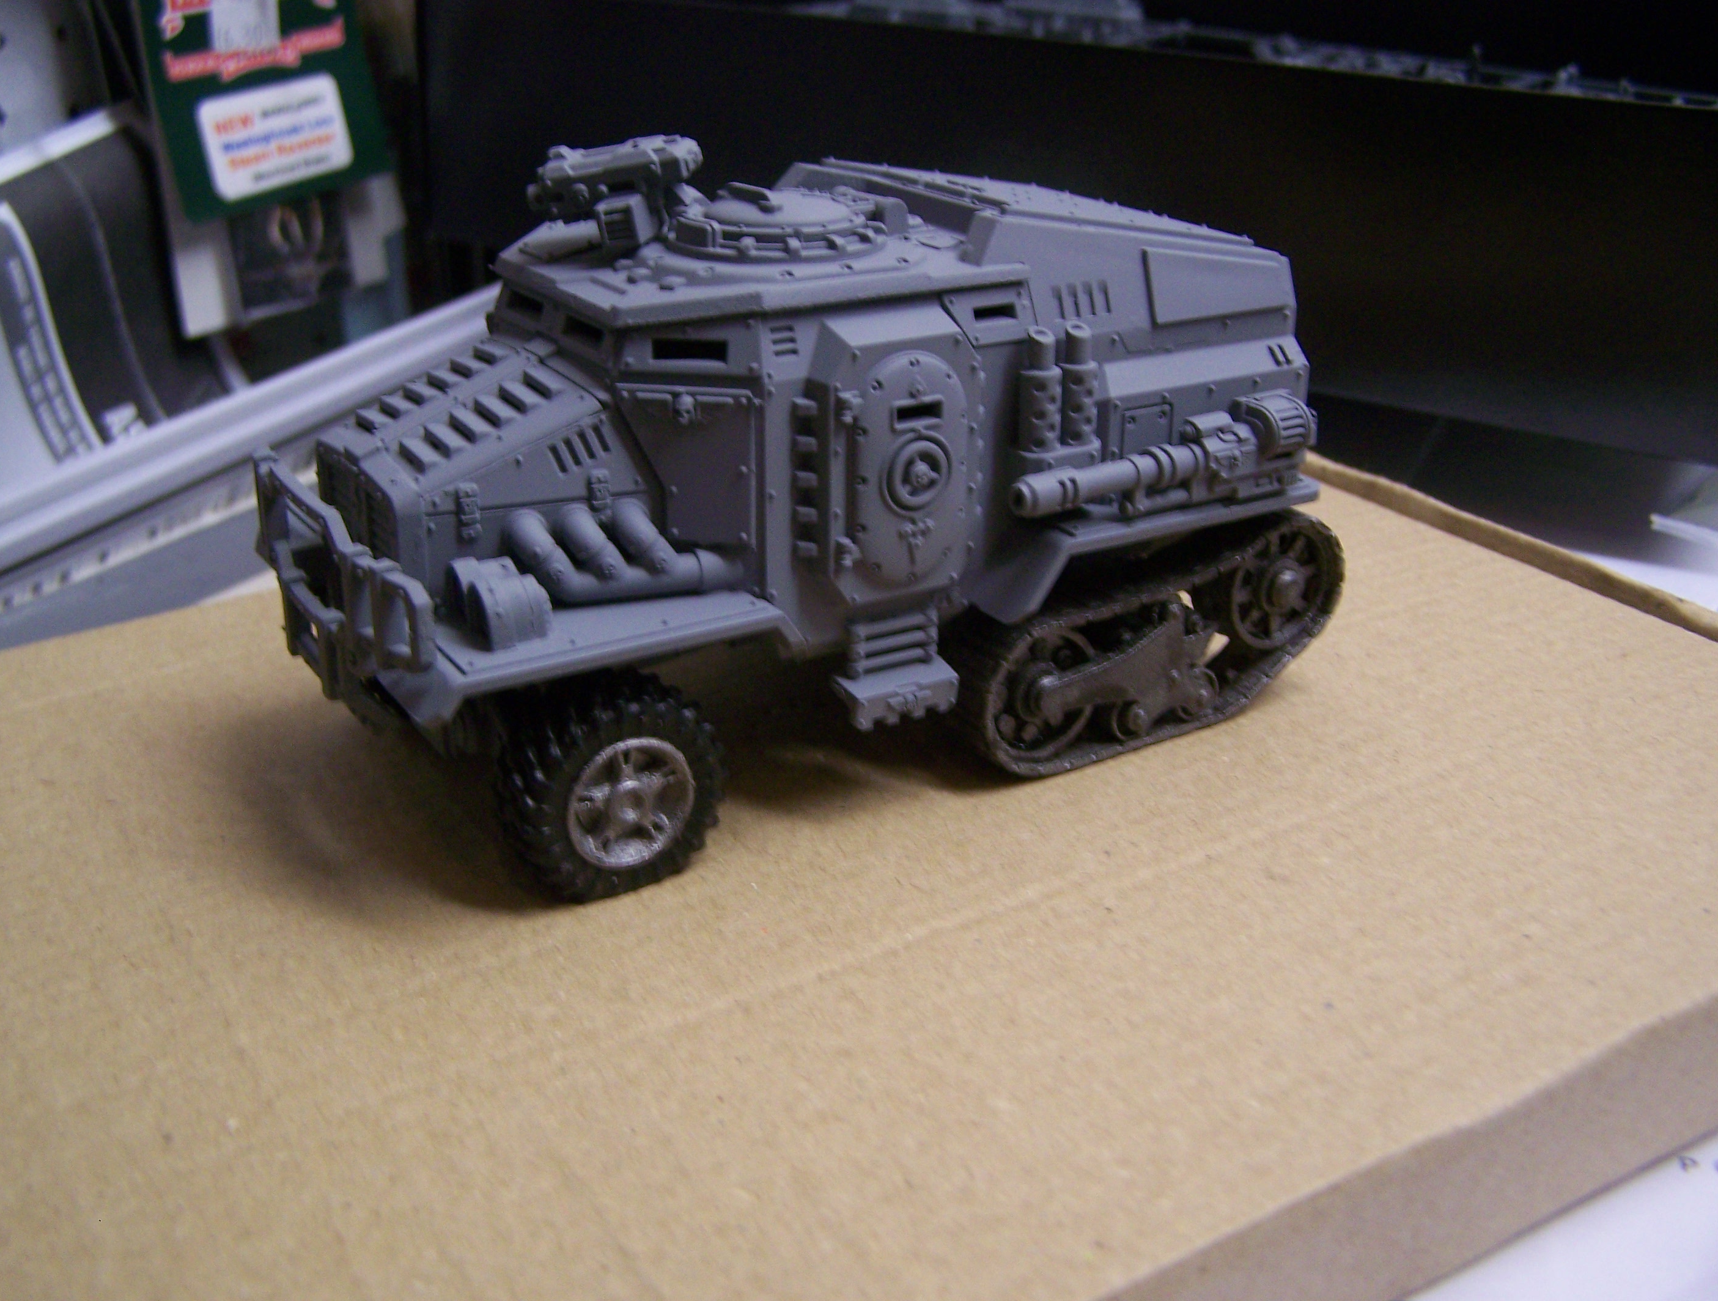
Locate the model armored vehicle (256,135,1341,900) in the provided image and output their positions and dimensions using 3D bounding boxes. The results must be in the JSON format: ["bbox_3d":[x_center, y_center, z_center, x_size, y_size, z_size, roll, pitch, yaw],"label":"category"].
[{"bbox_3d":[-0.007,-0.025,0.224,0.119,0.071,0.065,-13,26,-28],"label":"model armored vehicle"}]

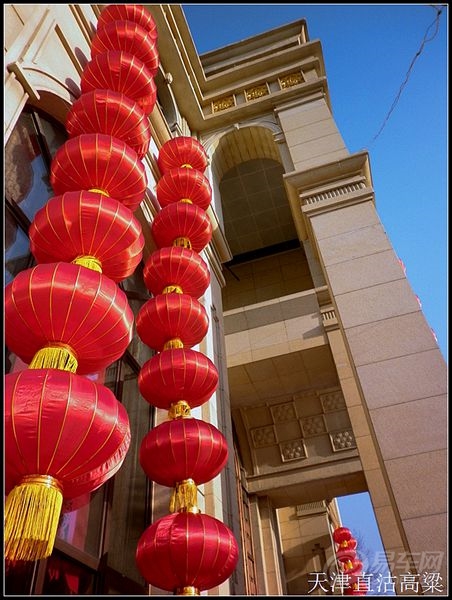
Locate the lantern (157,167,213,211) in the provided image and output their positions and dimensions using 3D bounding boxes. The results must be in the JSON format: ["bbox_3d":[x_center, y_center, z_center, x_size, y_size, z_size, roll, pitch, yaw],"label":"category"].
[{"bbox_3d":[-0.468,-1.196,5.512,0.620,0.409,0.620,-3,-43,-3],"label":"lantern"}]

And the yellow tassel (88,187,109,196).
[{"bbox_3d":[-1.026,-0.744,3.835,0.224,0.216,0.224,-15,-44,10],"label":"yellow tassel"}]

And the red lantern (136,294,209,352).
[{"bbox_3d":[-0.460,0.214,4.240,0.620,0.409,0.620,-3,-43,-3],"label":"red lantern"}]

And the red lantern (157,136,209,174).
[{"bbox_3d":[-0.524,-1.715,6.023,0.620,0.409,0.620,-3,-43,-3],"label":"red lantern"}]

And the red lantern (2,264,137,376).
[{"bbox_3d":[-0.958,0.129,2.931,0.800,0.568,0.800,-3,-43,-3],"label":"red lantern"}]

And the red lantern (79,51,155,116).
[{"bbox_3d":[-1.136,-2.218,5.195,0.800,0.568,0.800,-3,-43,-3],"label":"red lantern"}]

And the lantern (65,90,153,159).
[{"bbox_3d":[-1.114,-1.599,4.652,0.800,0.568,0.800,-3,-43,-3],"label":"lantern"}]

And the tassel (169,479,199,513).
[{"bbox_3d":[-0.277,1.296,3.206,0.171,0.236,0.171,-15,-44,10],"label":"tassel"}]

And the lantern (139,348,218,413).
[{"bbox_3d":[-0.368,0.641,3.806,0.620,0.409,0.620,-3,-43,-3],"label":"lantern"}]

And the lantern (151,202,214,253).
[{"bbox_3d":[-0.450,-0.707,5.044,0.620,0.409,0.620,-3,-43,-3],"label":"lantern"}]

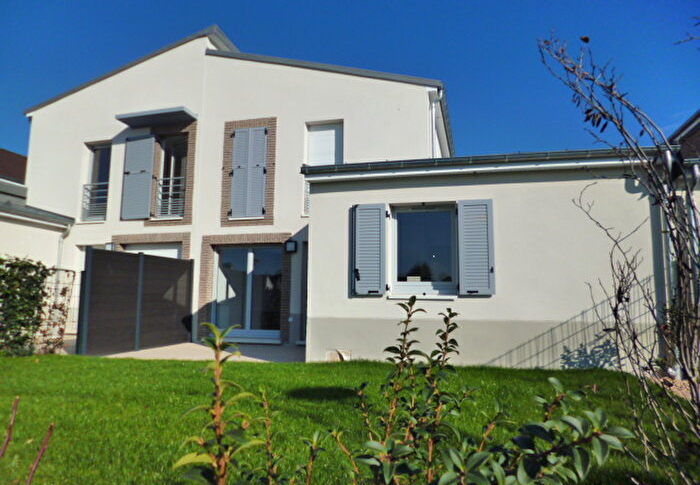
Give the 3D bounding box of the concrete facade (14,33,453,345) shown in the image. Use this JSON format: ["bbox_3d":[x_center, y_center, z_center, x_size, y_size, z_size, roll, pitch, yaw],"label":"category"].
[{"bbox_3d":[-2.385,-1.082,15.586,11.200,7.700,8.400,-1,-6,14],"label":"concrete facade"}]

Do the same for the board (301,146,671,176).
[{"bbox_3d":[1.645,-1.056,6.617,4.850,0.180,0.150,-1,-6,14],"label":"board"}]

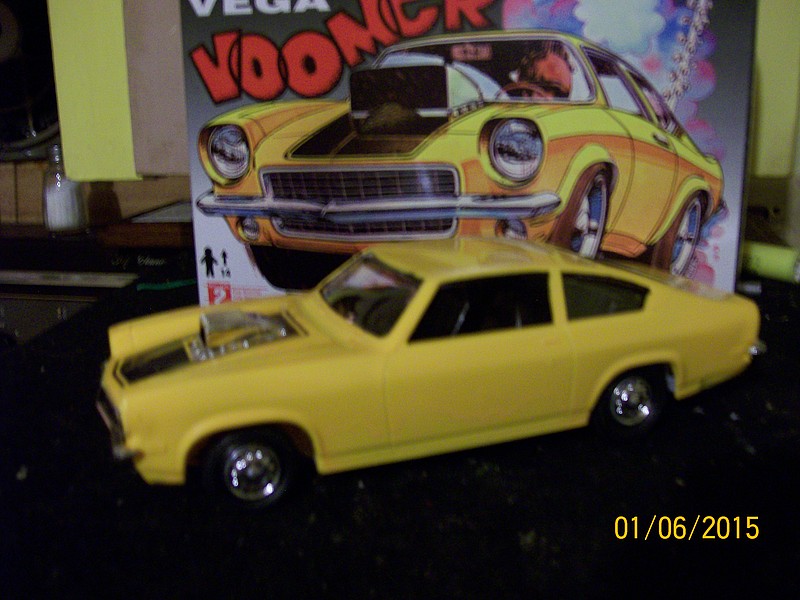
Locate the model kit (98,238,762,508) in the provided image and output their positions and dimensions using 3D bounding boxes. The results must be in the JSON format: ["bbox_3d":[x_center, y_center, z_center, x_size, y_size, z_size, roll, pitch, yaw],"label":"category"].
[{"bbox_3d":[0.009,0.010,0.223,0.173,0.051,0.066,-7,15,-20],"label":"model kit"}]

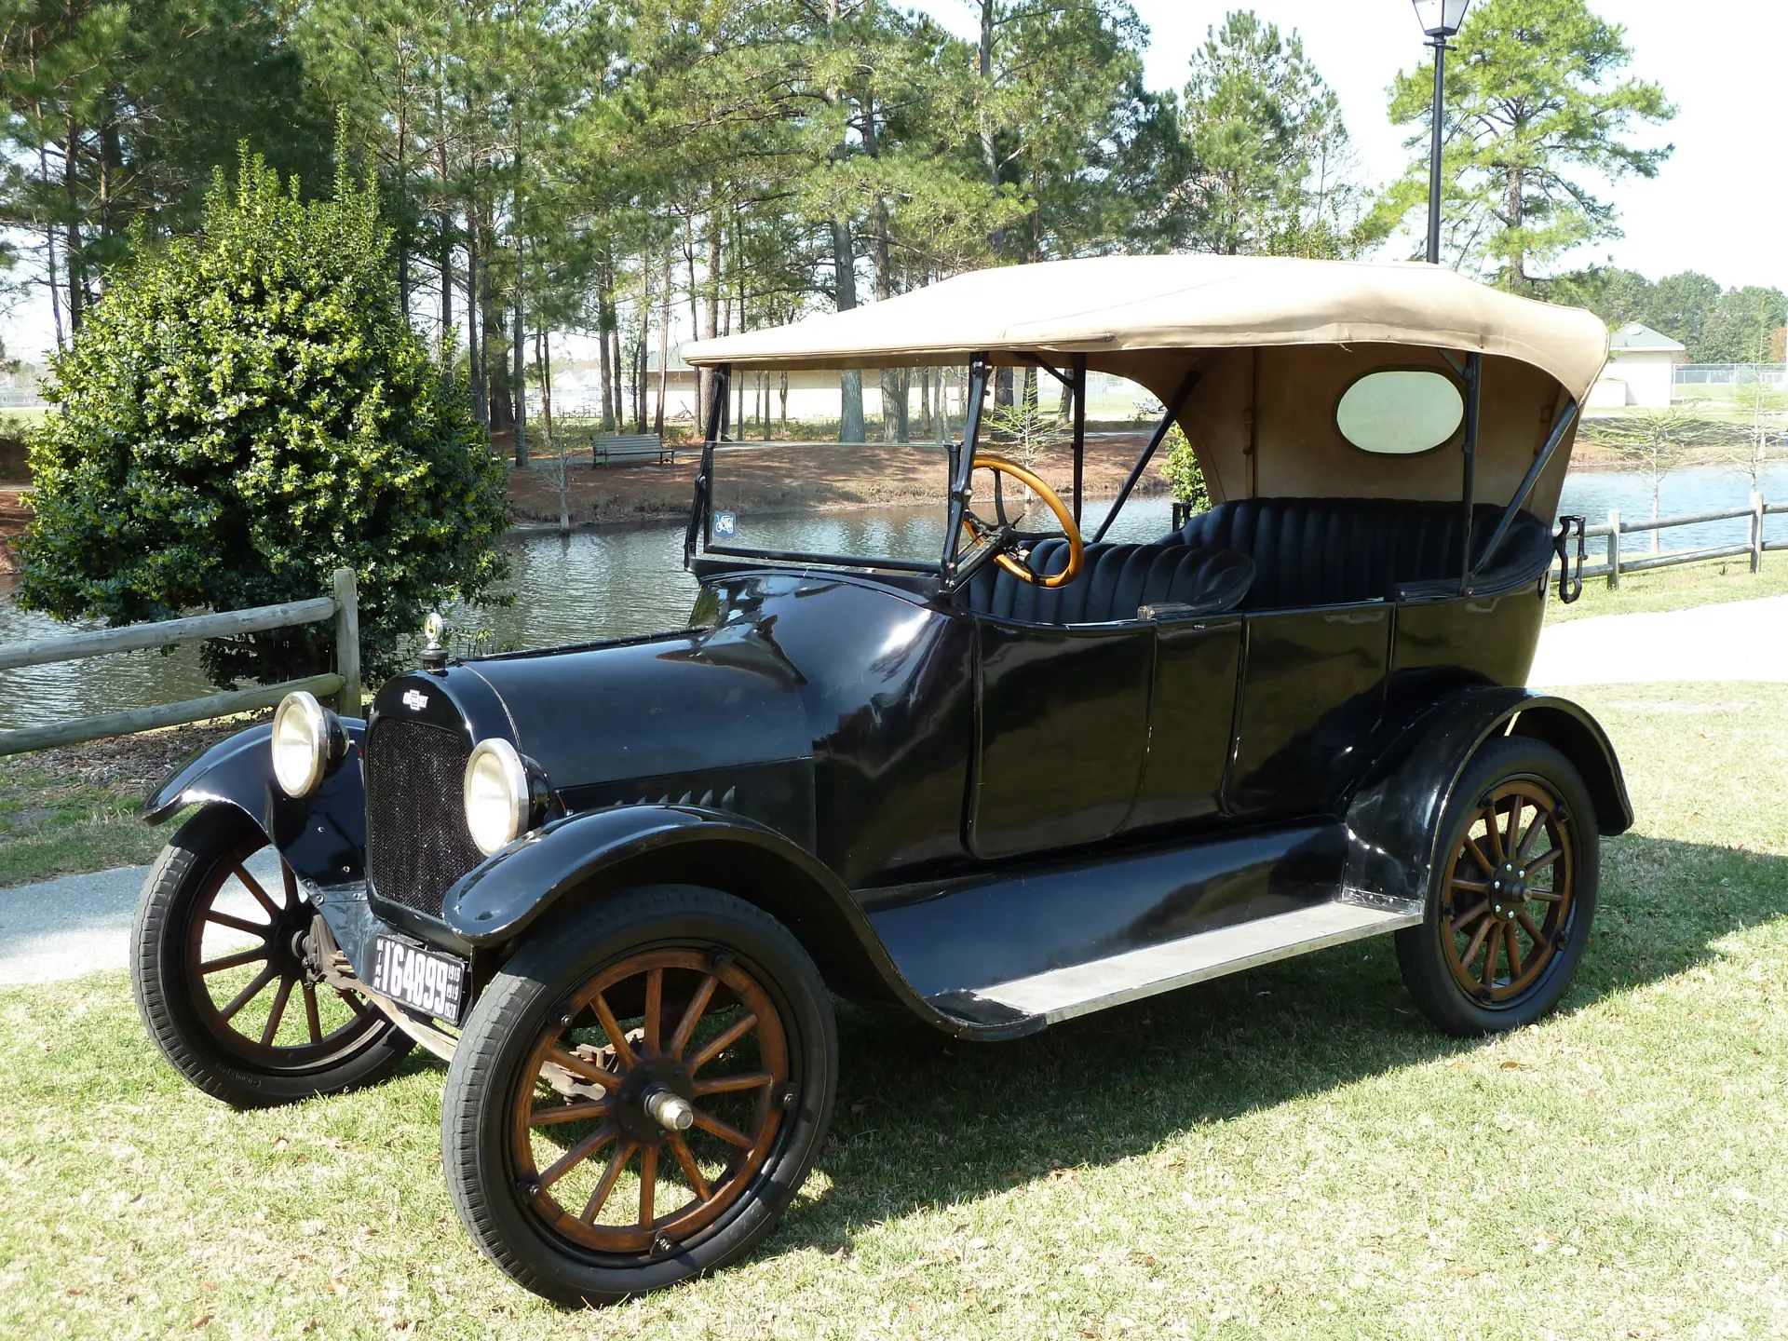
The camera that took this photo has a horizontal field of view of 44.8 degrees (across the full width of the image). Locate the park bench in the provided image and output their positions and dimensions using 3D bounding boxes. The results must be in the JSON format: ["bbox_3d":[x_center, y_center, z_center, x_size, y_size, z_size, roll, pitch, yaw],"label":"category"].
[{"bbox_3d":[-6.278,-5.257,52.000,1.850,0.820,0.630,-6,9,-35],"label":"park bench"}]

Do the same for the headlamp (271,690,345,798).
[{"bbox_3d":[-1.208,0.154,4.617,0.140,0.218,0.218,-6,9,-39],"label":"headlamp"}]

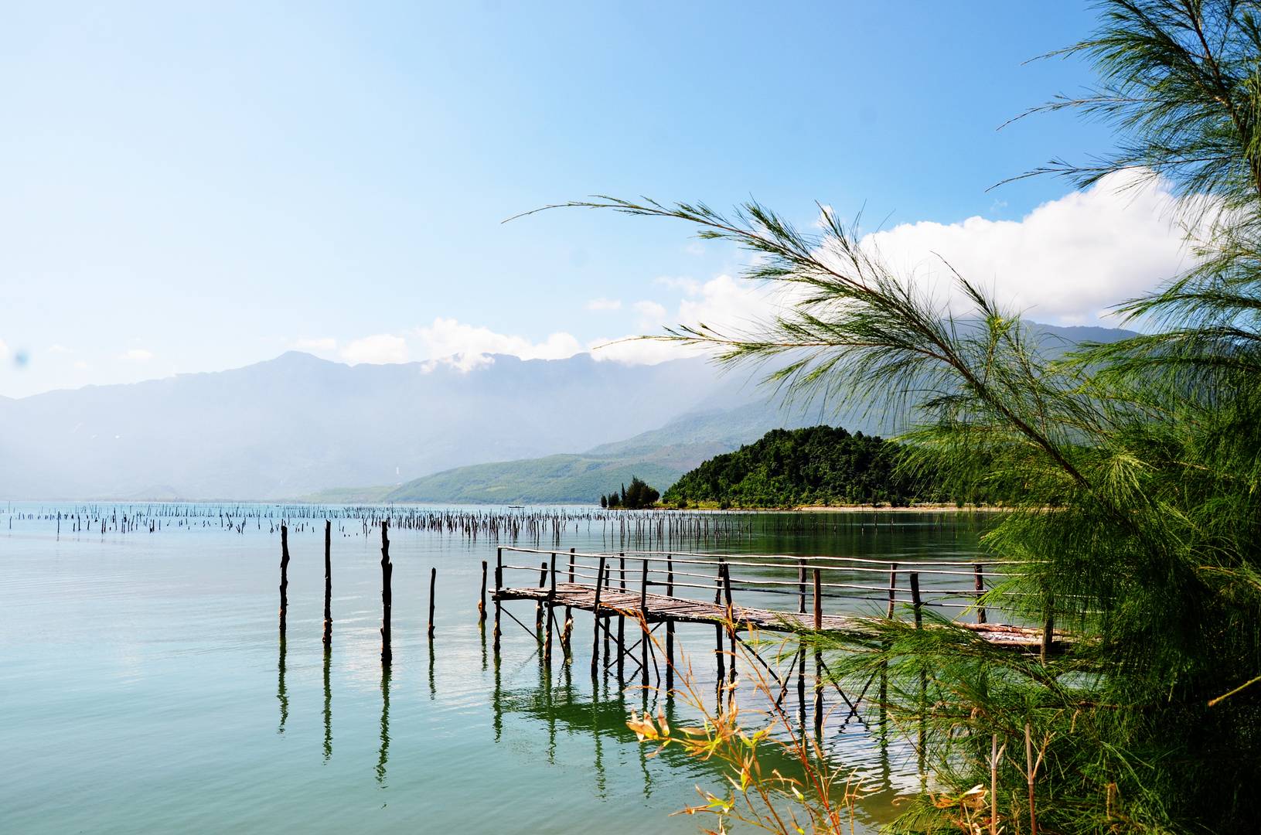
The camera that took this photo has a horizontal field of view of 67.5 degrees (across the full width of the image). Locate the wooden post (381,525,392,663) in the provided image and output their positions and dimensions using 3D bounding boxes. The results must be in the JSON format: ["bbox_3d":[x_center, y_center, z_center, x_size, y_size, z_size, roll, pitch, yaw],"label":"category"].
[{"bbox_3d":[-4.218,2.997,16.275,0.170,2.433,0.170,0,-5,0],"label":"wooden post"}]

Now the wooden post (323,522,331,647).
[{"bbox_3d":[-5.865,3.205,18.269,0.117,2.374,0.117,0,-5,0],"label":"wooden post"}]

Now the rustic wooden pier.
[{"bbox_3d":[1.308,3.104,14.784,10.951,1.952,2.942,-5,-7,45],"label":"rustic wooden pier"}]

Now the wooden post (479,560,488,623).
[{"bbox_3d":[-3.414,4.035,21.987,0.128,1.382,0.128,0,-5,0],"label":"wooden post"}]

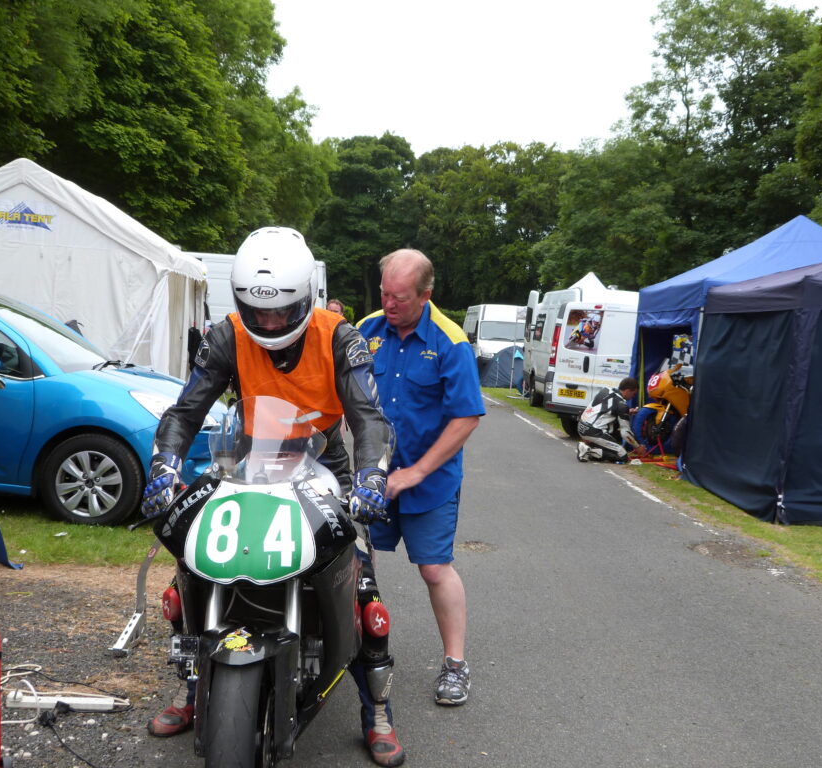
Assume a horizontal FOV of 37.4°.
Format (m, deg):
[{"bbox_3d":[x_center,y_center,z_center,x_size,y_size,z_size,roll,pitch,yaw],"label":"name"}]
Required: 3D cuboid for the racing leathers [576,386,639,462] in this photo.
[{"bbox_3d":[2.397,0.487,14.779,0.700,0.920,0.520,2,3,-18],"label":"racing leathers"}]

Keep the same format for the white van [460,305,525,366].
[{"bbox_3d":[3.182,-1.399,41.170,2.000,2.500,5.400,3,2,-3],"label":"white van"}]

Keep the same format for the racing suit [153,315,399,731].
[{"bbox_3d":[-0.426,0.456,4.004,0.760,1.380,0.800,4,3,10],"label":"racing suit"}]

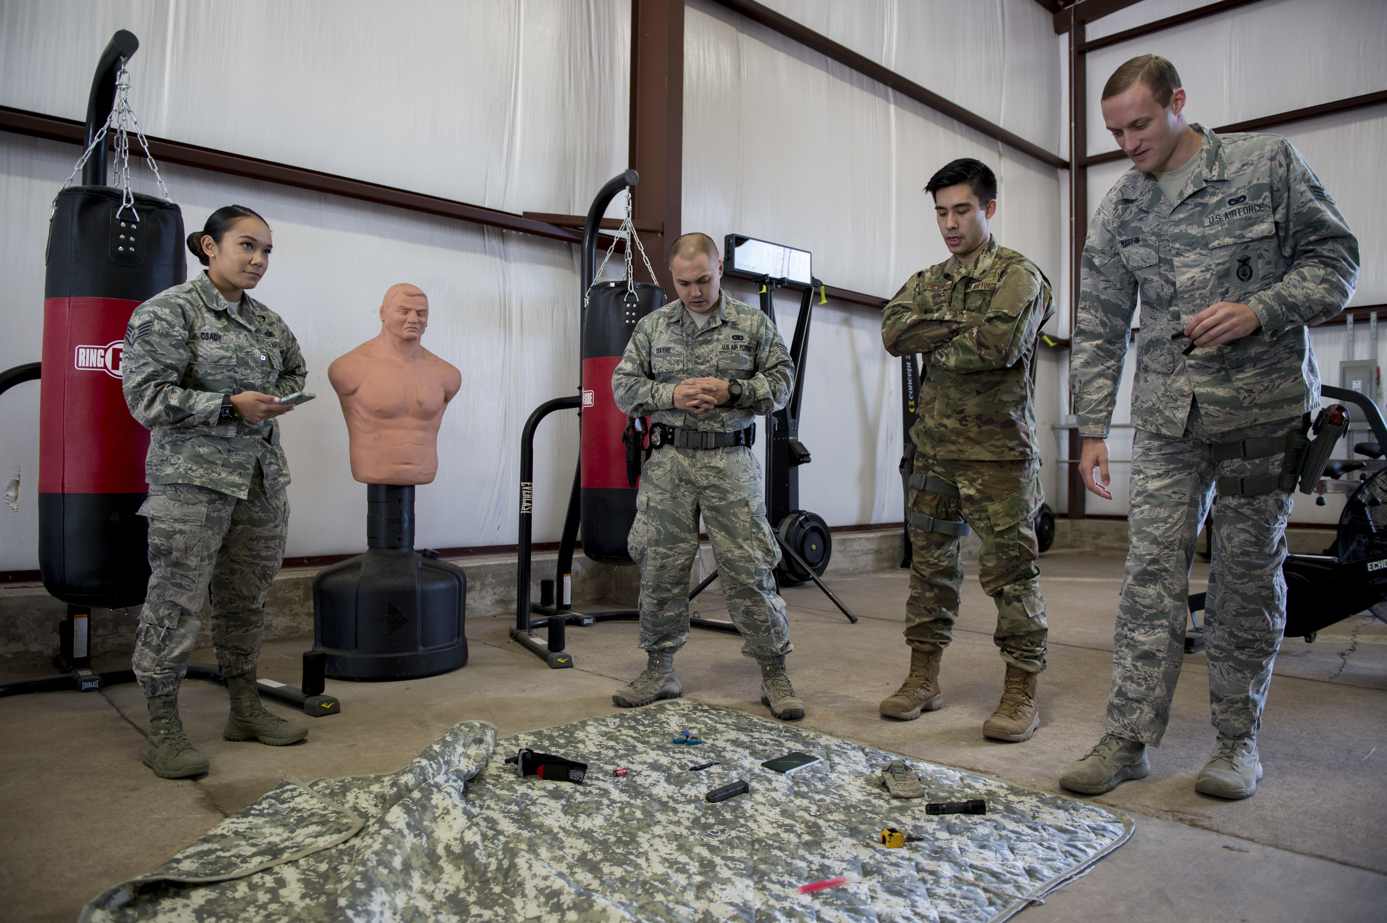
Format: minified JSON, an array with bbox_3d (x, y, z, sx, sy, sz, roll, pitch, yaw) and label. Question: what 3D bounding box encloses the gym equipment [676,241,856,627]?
[{"bbox_3d":[0.472,-0.228,5.581,0.950,2.150,1.000,1,0,-43],"label":"gym equipment"}]

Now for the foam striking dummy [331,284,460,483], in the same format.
[{"bbox_3d":[-1.207,-0.308,3.741,0.530,0.810,0.280,1,0,-38],"label":"foam striking dummy"}]

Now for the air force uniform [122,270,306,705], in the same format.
[{"bbox_3d":[-1.341,0.050,2.610,0.420,1.170,0.500,0,0,30],"label":"air force uniform"}]

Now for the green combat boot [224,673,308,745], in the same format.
[{"bbox_3d":[-1.262,0.709,2.732,0.275,0.220,0.105,1,0,18],"label":"green combat boot"}]

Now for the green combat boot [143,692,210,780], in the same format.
[{"bbox_3d":[-1.388,0.705,2.482,0.275,0.225,0.105,0,0,38],"label":"green combat boot"}]

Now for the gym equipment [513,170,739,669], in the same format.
[{"bbox_3d":[-0.437,-0.267,4.521,1.170,2.200,1.320,1,0,-37],"label":"gym equipment"}]

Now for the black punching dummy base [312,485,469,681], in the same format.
[{"bbox_3d":[-1.226,0.464,3.765,0.600,0.730,0.600,0,0,-20],"label":"black punching dummy base"}]

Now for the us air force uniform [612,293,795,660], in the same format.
[{"bbox_3d":[0.044,0.051,3.140,0.620,1.260,0.400,1,0,7],"label":"us air force uniform"}]

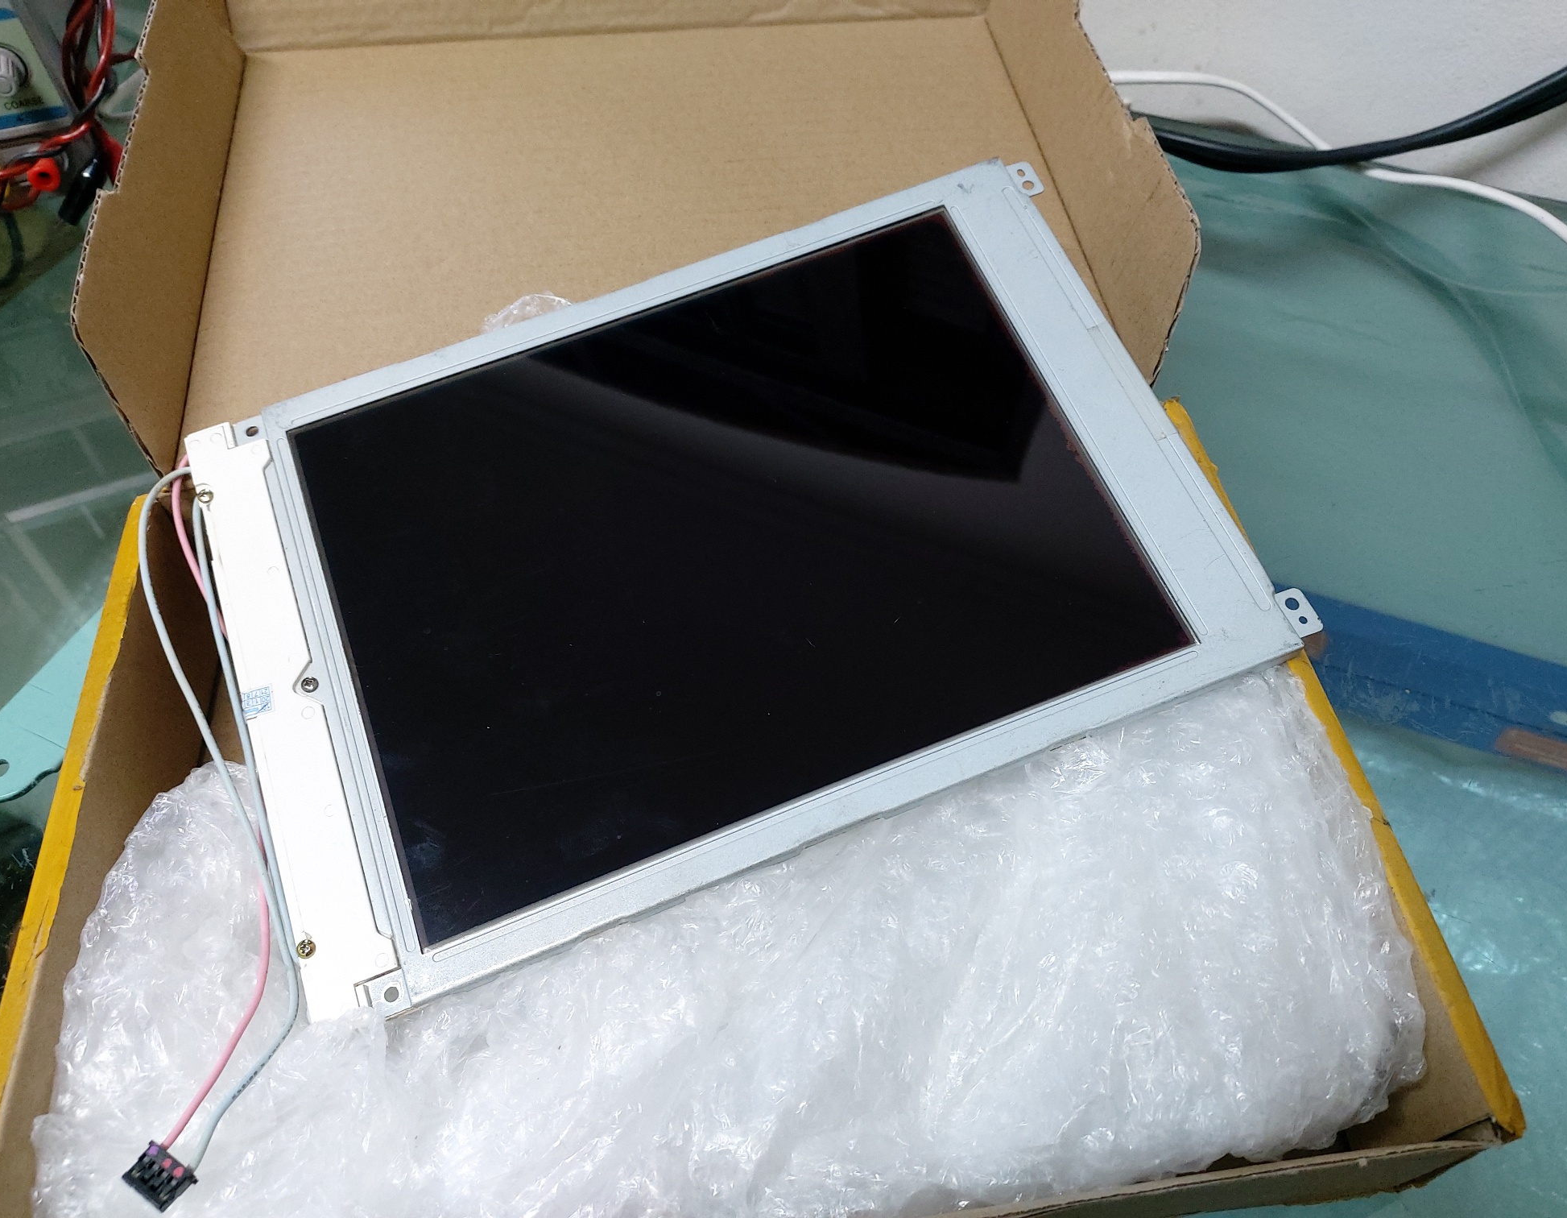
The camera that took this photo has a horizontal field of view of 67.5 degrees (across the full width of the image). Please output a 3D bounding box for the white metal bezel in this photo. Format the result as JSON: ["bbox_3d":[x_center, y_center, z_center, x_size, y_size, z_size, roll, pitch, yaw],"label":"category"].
[{"bbox_3d":[-0.018,-0.018,0.306,0.248,0.010,0.168,-21,67,-6],"label":"white metal bezel"}]

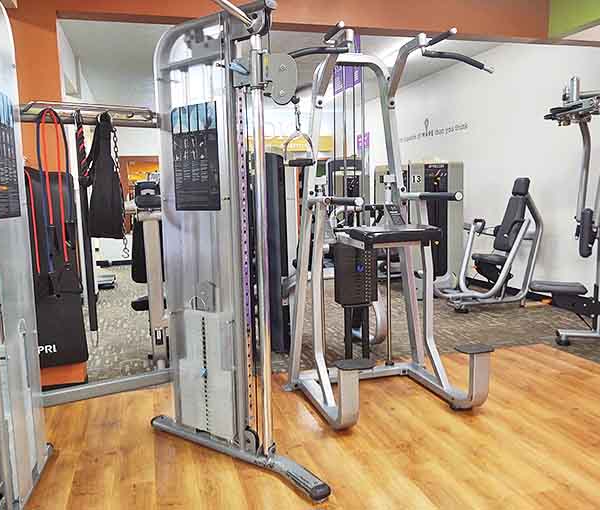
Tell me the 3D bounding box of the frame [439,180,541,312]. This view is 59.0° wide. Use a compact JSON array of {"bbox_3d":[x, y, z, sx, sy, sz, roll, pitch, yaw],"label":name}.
[{"bbox_3d":[2.175,-0.129,5.783,1.130,1.420,0.760,-3,7,-16],"label":"frame"}]

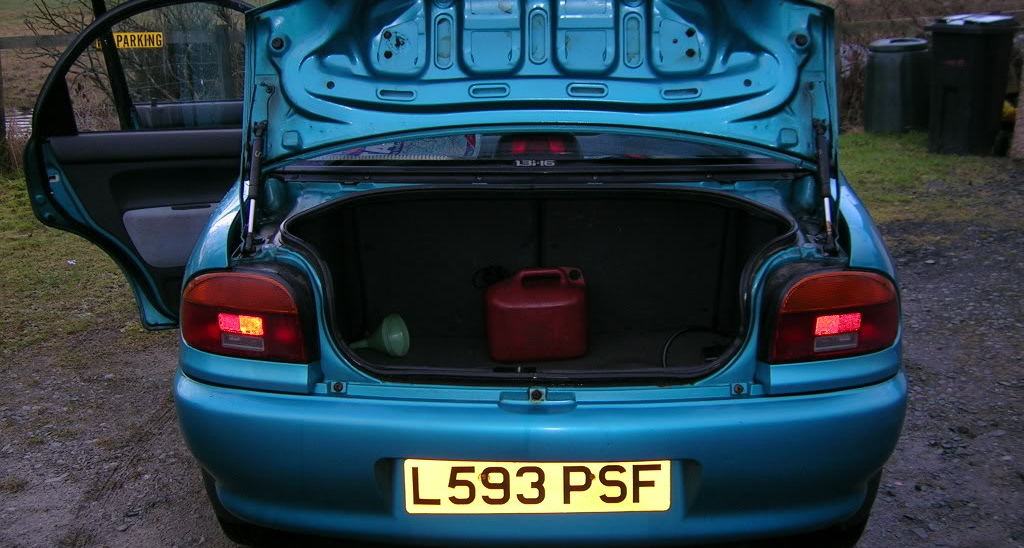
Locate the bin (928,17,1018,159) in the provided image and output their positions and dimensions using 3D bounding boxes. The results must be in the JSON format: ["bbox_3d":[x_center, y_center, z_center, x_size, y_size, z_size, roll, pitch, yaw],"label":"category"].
[{"bbox_3d":[3.950,-1.629,8.900,0.720,1.080,0.580,-13,20,-39],"label":"bin"}]

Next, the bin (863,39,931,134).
[{"bbox_3d":[3.816,-1.866,10.250,0.670,0.920,0.670,0,16,0],"label":"bin"}]

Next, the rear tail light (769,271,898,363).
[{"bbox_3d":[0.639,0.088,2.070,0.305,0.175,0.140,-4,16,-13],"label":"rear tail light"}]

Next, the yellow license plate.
[{"bbox_3d":[0.051,0.417,2.025,0.518,0.111,0.016,0,10,1],"label":"yellow license plate"}]

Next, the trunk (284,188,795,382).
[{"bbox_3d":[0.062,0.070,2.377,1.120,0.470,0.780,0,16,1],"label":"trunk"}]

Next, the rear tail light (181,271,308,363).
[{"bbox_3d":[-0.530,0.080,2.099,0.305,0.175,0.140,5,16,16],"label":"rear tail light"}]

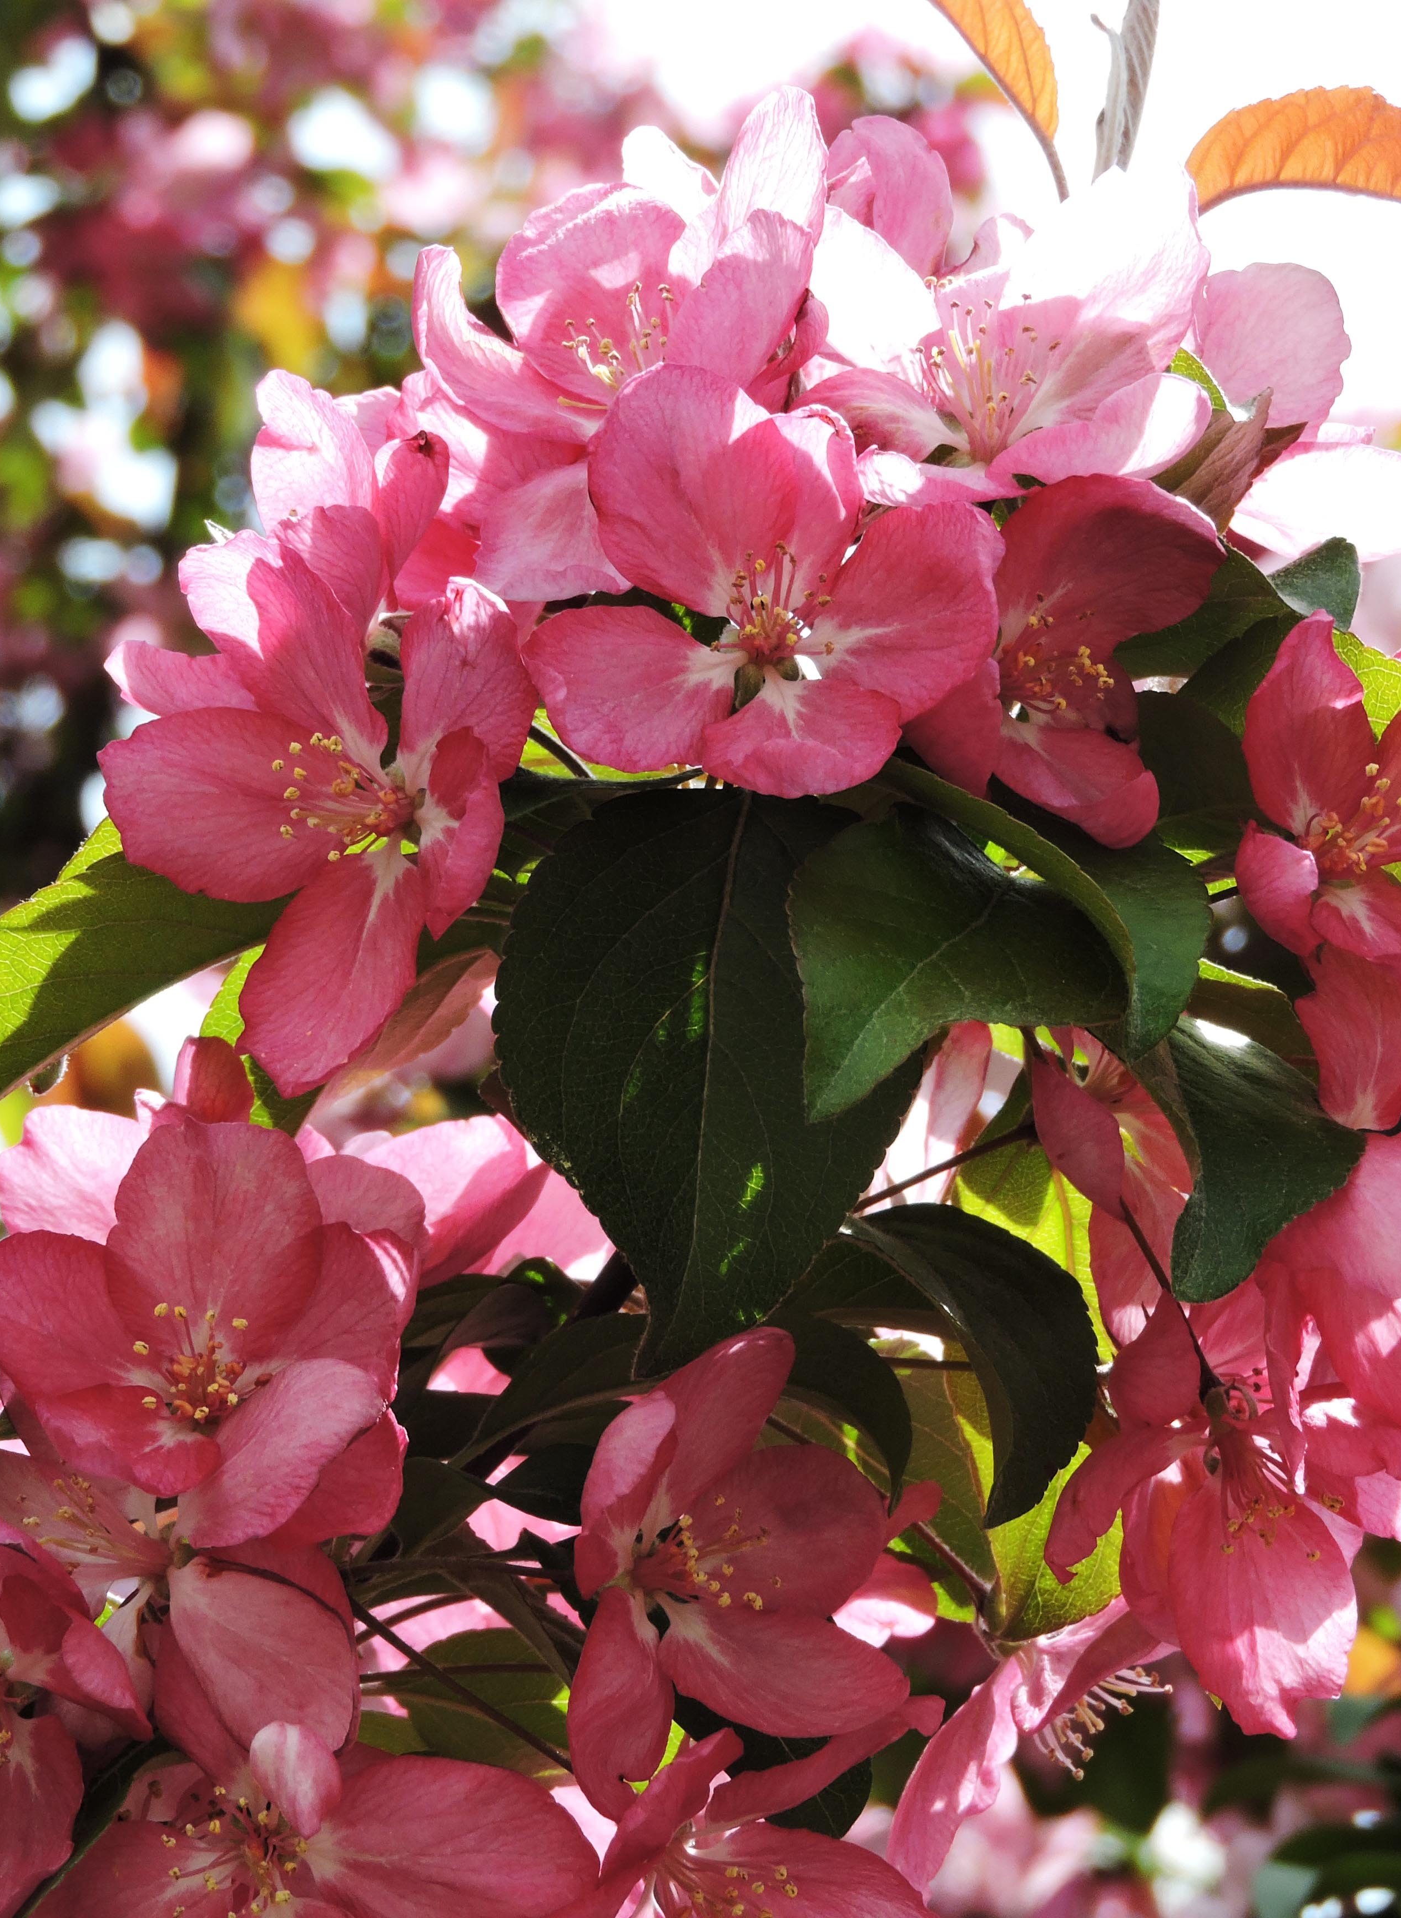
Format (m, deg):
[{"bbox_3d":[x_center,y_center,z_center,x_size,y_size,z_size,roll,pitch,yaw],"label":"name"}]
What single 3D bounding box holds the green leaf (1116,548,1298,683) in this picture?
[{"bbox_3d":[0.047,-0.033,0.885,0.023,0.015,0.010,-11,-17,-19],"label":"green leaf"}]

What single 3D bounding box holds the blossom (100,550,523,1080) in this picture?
[{"bbox_3d":[-0.035,-0.013,0.858,0.037,0.049,0.023,-5,-11,30],"label":"blossom"}]

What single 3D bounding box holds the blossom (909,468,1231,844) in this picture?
[{"bbox_3d":[0.035,-0.030,0.925,0.036,0.037,0.024,6,4,-24],"label":"blossom"}]

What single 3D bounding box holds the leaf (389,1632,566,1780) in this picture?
[{"bbox_3d":[-0.022,0.072,0.895,0.020,0.015,0.010,0,-17,-6],"label":"leaf"}]

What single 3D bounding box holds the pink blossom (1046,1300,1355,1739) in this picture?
[{"bbox_3d":[0.047,0.052,0.858,0.028,0.036,0.025,2,36,-16],"label":"pink blossom"}]

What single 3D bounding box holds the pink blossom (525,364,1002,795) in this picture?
[{"bbox_3d":[0.006,-0.035,0.855,0.043,0.037,0.022,0,-21,-2],"label":"pink blossom"}]

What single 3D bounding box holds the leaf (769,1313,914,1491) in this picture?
[{"bbox_3d":[0.014,0.045,0.935,0.016,0.019,0.018,2,6,-6],"label":"leaf"}]

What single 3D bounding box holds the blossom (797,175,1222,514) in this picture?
[{"bbox_3d":[0.029,-0.058,0.868,0.038,0.031,0.022,0,-41,0],"label":"blossom"}]

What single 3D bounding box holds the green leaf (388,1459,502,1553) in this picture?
[{"bbox_3d":[-0.025,0.052,0.880,0.014,0.011,0.009,0,-17,-6],"label":"green leaf"}]

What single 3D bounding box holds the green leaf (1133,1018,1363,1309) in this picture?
[{"bbox_3d":[0.051,0.019,0.855,0.021,0.026,0.013,2,-12,-14],"label":"green leaf"}]

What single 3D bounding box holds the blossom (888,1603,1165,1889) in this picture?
[{"bbox_3d":[0.031,0.074,0.875,0.020,0.035,0.034,42,5,18],"label":"blossom"}]

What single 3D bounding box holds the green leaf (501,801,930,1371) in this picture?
[{"bbox_3d":[0.001,0.012,0.915,0.041,0.057,0.014,3,6,0],"label":"green leaf"}]

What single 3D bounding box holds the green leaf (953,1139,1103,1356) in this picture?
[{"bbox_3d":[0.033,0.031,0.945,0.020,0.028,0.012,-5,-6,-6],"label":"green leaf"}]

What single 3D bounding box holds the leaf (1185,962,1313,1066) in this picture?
[{"bbox_3d":[0.052,0.005,0.880,0.016,0.011,0.010,-11,-15,-15],"label":"leaf"}]

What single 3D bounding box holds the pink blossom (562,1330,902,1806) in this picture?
[{"bbox_3d":[0.003,0.057,0.868,0.034,0.044,0.020,7,-7,-33],"label":"pink blossom"}]

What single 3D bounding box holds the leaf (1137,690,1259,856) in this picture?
[{"bbox_3d":[0.046,-0.018,0.875,0.017,0.020,0.009,2,-6,-11],"label":"leaf"}]

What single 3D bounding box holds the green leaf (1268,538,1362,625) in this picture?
[{"bbox_3d":[0.058,-0.035,0.875,0.011,0.009,0.007,2,-21,-12],"label":"green leaf"}]

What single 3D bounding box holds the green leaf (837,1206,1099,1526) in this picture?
[{"bbox_3d":[0.025,0.038,0.868,0.024,0.029,0.016,-9,-14,-24],"label":"green leaf"}]

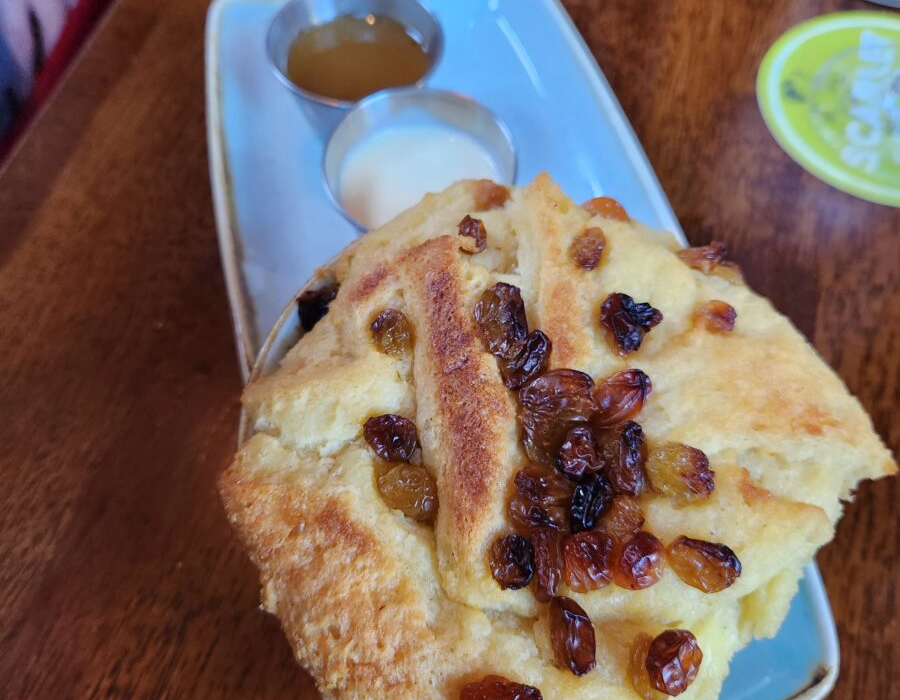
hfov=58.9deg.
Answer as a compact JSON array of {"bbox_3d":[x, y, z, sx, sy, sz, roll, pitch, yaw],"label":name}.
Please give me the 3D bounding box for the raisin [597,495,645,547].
[{"bbox_3d":[0.034,0.035,0.160,0.009,0.007,0.014,36,70,15],"label":"raisin"}]

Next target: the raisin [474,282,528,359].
[{"bbox_3d":[0.012,-0.007,0.180,0.011,0.009,0.018,-4,65,-2],"label":"raisin"}]

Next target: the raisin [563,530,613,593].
[{"bbox_3d":[0.027,0.041,0.155,0.010,0.007,0.011,2,64,0],"label":"raisin"}]

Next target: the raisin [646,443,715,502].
[{"bbox_3d":[0.047,0.025,0.164,0.014,0.008,0.011,29,67,12],"label":"raisin"}]

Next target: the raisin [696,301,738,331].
[{"bbox_3d":[0.062,-0.008,0.186,0.010,0.007,0.008,6,64,2],"label":"raisin"}]

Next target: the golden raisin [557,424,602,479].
[{"bbox_3d":[0.026,0.021,0.163,0.008,0.007,0.012,24,67,11],"label":"golden raisin"}]

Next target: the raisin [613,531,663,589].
[{"bbox_3d":[0.035,0.039,0.150,0.009,0.008,0.011,20,65,11],"label":"raisin"}]

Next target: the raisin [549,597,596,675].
[{"bbox_3d":[0.023,0.054,0.151,0.008,0.006,0.014,-13,65,-6],"label":"raisin"}]

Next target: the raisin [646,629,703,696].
[{"bbox_3d":[0.041,0.057,0.145,0.010,0.009,0.013,18,64,10],"label":"raisin"}]

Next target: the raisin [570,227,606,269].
[{"bbox_3d":[0.032,-0.024,0.184,0.008,0.007,0.011,12,64,7],"label":"raisin"}]

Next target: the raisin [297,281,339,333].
[{"bbox_3d":[-0.032,-0.011,0.198,0.010,0.008,0.015,28,67,12],"label":"raisin"}]

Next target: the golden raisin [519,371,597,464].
[{"bbox_3d":[0.023,0.014,0.167,0.016,0.009,0.020,-9,65,-5],"label":"golden raisin"}]

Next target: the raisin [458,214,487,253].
[{"bbox_3d":[0.005,-0.028,0.190,0.007,0.006,0.009,-20,64,-9],"label":"raisin"}]

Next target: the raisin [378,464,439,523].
[{"bbox_3d":[-0.009,0.028,0.160,0.013,0.008,0.010,32,68,16],"label":"raisin"}]

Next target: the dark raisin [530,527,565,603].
[{"bbox_3d":[0.019,0.042,0.156,0.007,0.006,0.014,-2,65,-1],"label":"dark raisin"}]

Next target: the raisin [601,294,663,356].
[{"bbox_3d":[0.041,-0.006,0.180,0.012,0.008,0.015,-19,66,-9],"label":"raisin"}]

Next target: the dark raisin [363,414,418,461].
[{"bbox_3d":[-0.013,0.018,0.169,0.012,0.006,0.009,32,68,14],"label":"dark raisin"}]

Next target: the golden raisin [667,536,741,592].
[{"bbox_3d":[0.050,0.042,0.158,0.014,0.007,0.009,29,67,12],"label":"golden raisin"}]

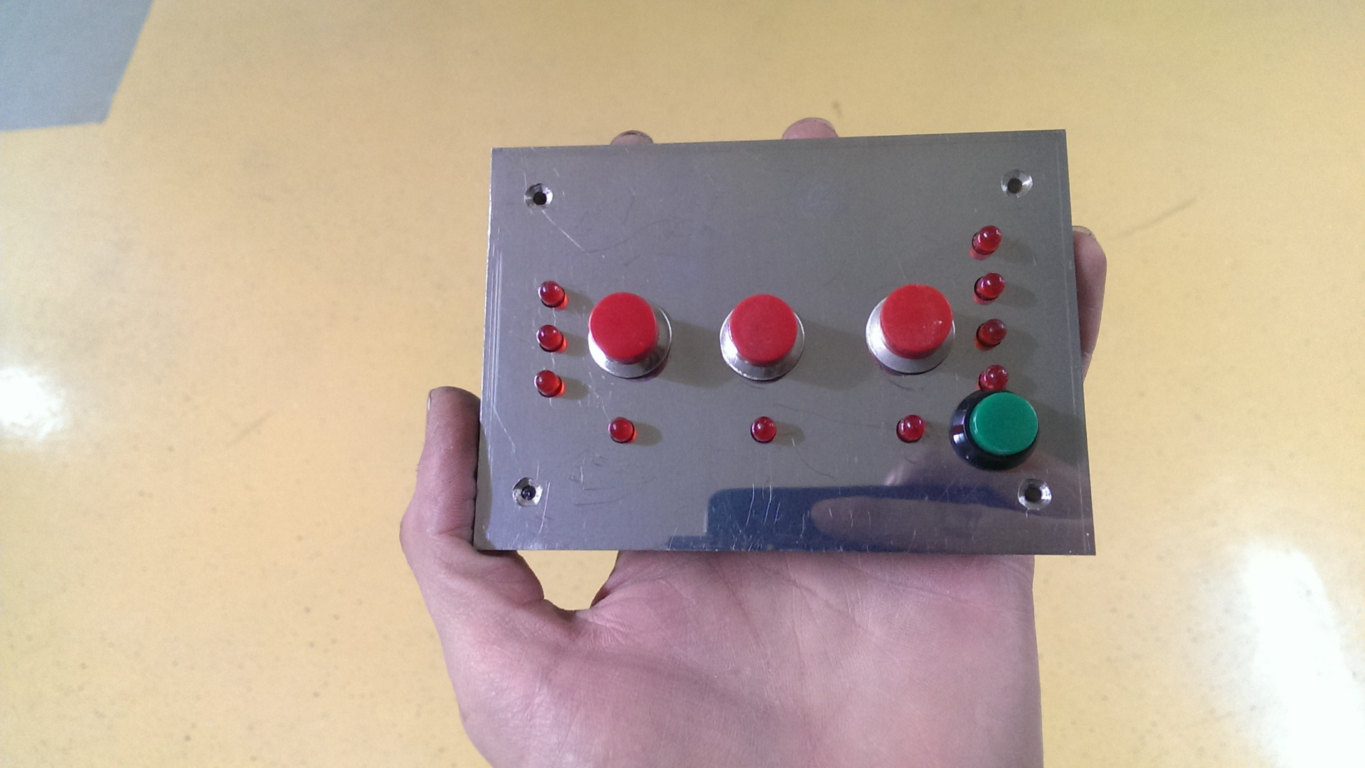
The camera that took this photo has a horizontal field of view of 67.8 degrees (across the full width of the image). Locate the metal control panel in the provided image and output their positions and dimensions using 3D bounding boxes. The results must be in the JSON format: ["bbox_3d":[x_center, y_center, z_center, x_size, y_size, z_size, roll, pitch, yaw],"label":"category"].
[{"bbox_3d":[0.020,-0.008,0.226,0.126,0.044,0.090,-1,79,5],"label":"metal control panel"}]

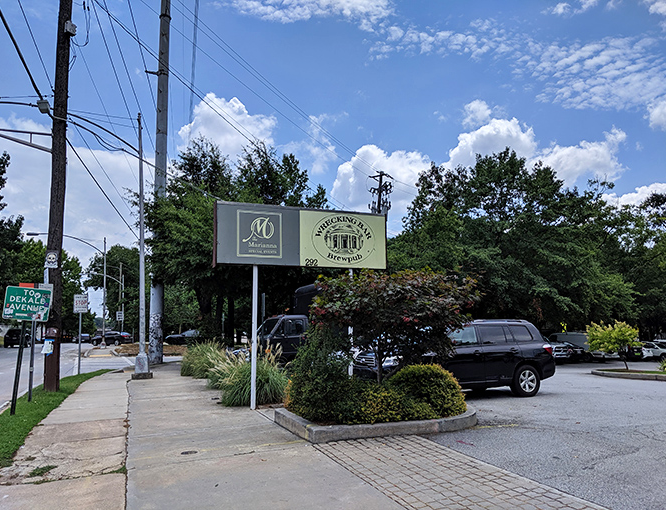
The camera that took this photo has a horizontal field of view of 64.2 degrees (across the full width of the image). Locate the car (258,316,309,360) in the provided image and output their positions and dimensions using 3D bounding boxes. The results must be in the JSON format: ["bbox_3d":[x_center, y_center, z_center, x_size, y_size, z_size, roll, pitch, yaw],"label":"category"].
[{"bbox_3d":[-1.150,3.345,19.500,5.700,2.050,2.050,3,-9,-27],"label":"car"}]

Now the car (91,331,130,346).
[{"bbox_3d":[-25.775,9.753,62.000,4.700,1.700,1.880,-2,-8,3],"label":"car"}]

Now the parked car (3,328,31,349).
[{"bbox_3d":[-29.482,7.797,49.800,1.880,1.720,4.700,2,-8,-21],"label":"parked car"}]

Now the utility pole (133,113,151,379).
[{"bbox_3d":[-6.894,-0.511,19.048,0.600,9.590,0.600,0,-8,-24],"label":"utility pole"}]

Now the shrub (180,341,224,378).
[{"bbox_3d":[-4.594,3.615,18.600,1.400,1.250,1.400,2,-8,-23],"label":"shrub"}]

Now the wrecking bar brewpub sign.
[{"bbox_3d":[-0.570,-0.335,11.050,3.680,1.200,0.300,2,-8,-23],"label":"wrecking bar brewpub sign"}]

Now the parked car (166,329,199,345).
[{"bbox_3d":[-13.433,7.813,50.000,4.700,1.450,1.830,1,-8,-16],"label":"parked car"}]

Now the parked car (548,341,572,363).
[{"bbox_3d":[13.363,6.100,35.000,2.000,1.900,5.500,3,-9,-27],"label":"parked car"}]

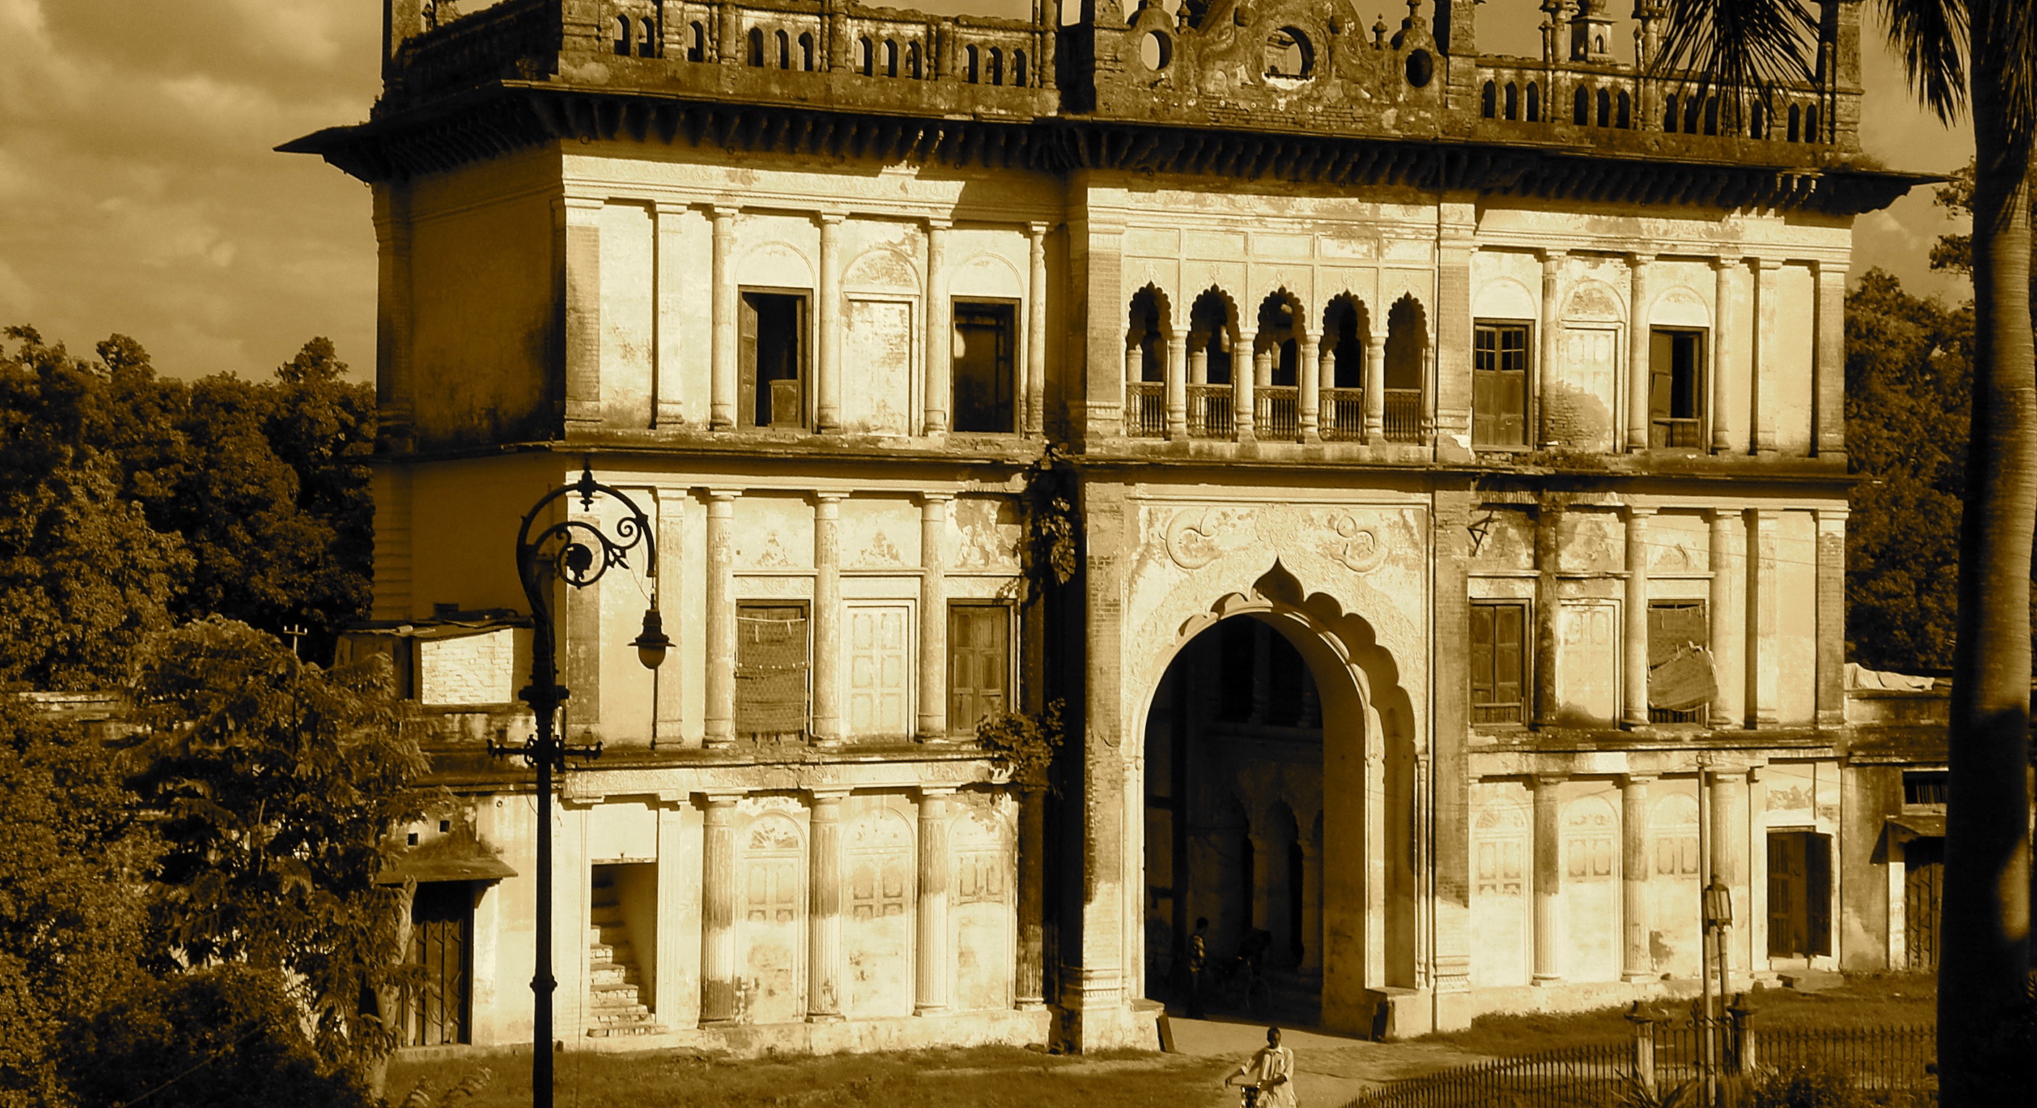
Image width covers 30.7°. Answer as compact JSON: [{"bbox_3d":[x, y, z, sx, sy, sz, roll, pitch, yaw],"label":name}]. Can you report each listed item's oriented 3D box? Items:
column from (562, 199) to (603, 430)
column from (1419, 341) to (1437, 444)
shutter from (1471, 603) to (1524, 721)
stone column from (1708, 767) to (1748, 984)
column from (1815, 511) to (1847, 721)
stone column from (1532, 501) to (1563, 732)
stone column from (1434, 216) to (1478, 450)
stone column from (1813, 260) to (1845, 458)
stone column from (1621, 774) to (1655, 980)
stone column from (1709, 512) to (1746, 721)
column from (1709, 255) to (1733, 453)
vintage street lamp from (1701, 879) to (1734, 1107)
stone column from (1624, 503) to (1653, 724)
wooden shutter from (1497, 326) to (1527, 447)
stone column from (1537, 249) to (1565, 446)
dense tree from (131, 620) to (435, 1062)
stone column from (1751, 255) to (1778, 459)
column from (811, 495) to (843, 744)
[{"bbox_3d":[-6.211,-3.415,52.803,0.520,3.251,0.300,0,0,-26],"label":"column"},{"bbox_3d":[6.529,-2.591,59.178,0.290,1.650,0.290,0,0,0],"label":"column"},{"bbox_3d":[8.002,1.791,61.924,0.999,1.958,0.080,0,0,-28],"label":"shutter"},{"bbox_3d":[11.821,5.322,61.677,0.500,3.520,0.500,1,-1,-24],"label":"stone column"},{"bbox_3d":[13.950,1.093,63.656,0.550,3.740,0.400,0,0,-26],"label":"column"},{"bbox_3d":[8.612,0.983,60.247,0.460,3.700,0.460,0,-1,0],"label":"stone column"},{"bbox_3d":[7.085,-3.597,60.027,0.660,3.797,0.450,0,0,-28],"label":"stone column"},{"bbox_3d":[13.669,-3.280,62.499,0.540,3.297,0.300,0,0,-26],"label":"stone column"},{"bbox_3d":[10.191,5.311,60.951,0.500,3.380,0.500,0,-1,0],"label":"stone column"},{"bbox_3d":[12.197,1.107,63.852,0.430,3.766,0.380,0,0,-28],"label":"stone column"},{"bbox_3d":[11.908,-3.389,62.676,0.370,3.360,0.350,0,0,0],"label":"column"},{"bbox_3d":[9.527,5.950,50.500,0.380,3.160,0.380,1,-1,-24],"label":"vintage street lamp"},{"bbox_3d":[10.155,1.027,60.736,0.400,3.585,0.300,0,0,-26],"label":"stone column"},{"bbox_3d":[8.258,-2.795,62.055,0.550,1.926,0.080,0,0,-28],"label":"wooden shutter"},{"bbox_3d":[8.919,-3.447,62.121,0.380,3.279,0.340,0,0,-28],"label":"stone column"},{"bbox_3d":[-9.594,3.801,48.837,3.900,6.000,3.800,0,0,0],"label":"dense tree"},{"bbox_3d":[12.705,-3.366,63.011,0.430,3.350,0.330,0,0,-26],"label":"stone column"},{"bbox_3d":[-2.880,0.981,55.903,0.430,3.751,0.380,0,0,-28],"label":"column"}]

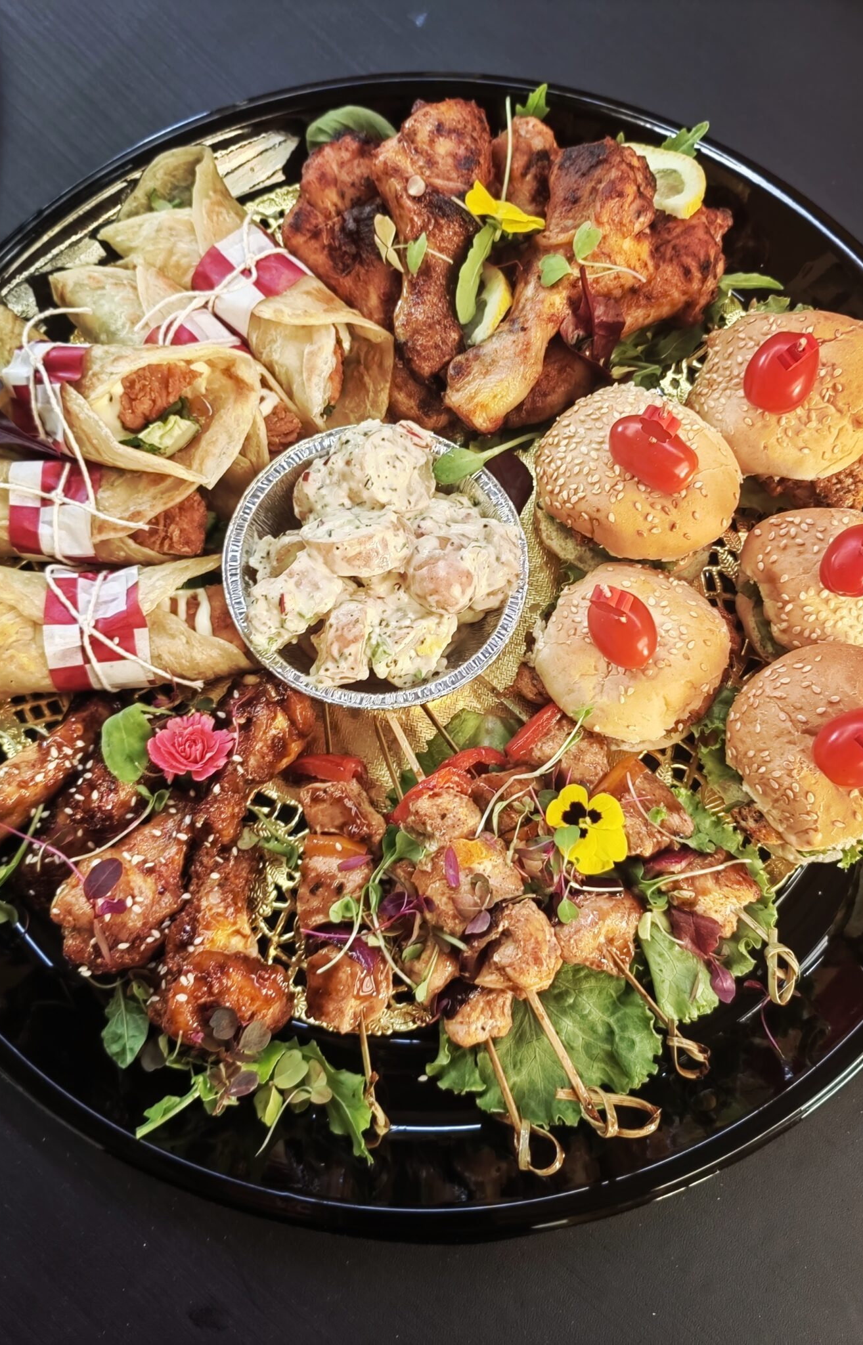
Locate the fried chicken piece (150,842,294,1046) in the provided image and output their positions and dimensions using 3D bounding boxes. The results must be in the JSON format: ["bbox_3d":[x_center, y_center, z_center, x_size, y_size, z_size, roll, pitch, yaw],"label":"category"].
[{"bbox_3d":[-0.074,0.095,0.371,0.043,0.036,0.071,15,77,2],"label":"fried chicken piece"}]

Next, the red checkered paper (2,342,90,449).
[{"bbox_3d":[-0.150,-0.108,0.408,0.029,0.034,0.038,7,76,3],"label":"red checkered paper"}]

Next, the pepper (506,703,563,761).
[{"bbox_3d":[0.035,0.019,0.351,0.024,0.010,0.010,-41,80,-10],"label":"pepper"}]

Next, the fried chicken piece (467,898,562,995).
[{"bbox_3d":[0.026,0.088,0.336,0.030,0.025,0.032,41,78,9],"label":"fried chicken piece"}]

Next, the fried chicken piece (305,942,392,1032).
[{"bbox_3d":[-0.029,0.111,0.369,0.031,0.028,0.027,2,76,1],"label":"fried chicken piece"}]

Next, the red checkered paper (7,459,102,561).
[{"bbox_3d":[-0.132,-0.056,0.368,0.031,0.026,0.034,-5,76,-2],"label":"red checkered paper"}]

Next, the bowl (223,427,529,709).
[{"bbox_3d":[-0.021,-0.036,0.401,0.112,0.040,0.111,0,77,-1],"label":"bowl"}]

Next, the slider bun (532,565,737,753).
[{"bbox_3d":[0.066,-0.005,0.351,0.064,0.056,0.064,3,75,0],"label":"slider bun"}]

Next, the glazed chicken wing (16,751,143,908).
[{"bbox_3d":[-0.116,0.052,0.345,0.037,0.027,0.062,29,77,6],"label":"glazed chicken wing"}]

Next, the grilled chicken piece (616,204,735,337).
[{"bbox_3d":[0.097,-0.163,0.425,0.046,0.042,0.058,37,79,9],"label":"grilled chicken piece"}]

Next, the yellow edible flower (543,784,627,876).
[{"bbox_3d":[0.049,0.049,0.330,0.025,0.010,0.029,2,75,0],"label":"yellow edible flower"}]

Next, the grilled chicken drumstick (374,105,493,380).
[{"bbox_3d":[0.001,-0.173,0.416,0.047,0.043,0.114,2,76,1],"label":"grilled chicken drumstick"}]

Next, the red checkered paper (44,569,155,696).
[{"bbox_3d":[-0.124,-0.016,0.394,0.034,0.039,0.046,-5,77,-2],"label":"red checkered paper"}]

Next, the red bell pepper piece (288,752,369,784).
[{"bbox_3d":[-0.038,0.035,0.386,0.029,0.013,0.012,4,76,2],"label":"red bell pepper piece"}]

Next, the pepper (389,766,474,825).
[{"bbox_3d":[0.000,0.044,0.373,0.034,0.014,0.012,-30,77,-7],"label":"pepper"}]

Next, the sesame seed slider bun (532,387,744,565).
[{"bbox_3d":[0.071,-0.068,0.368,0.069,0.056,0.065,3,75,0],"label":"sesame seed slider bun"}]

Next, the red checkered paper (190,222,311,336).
[{"bbox_3d":[-0.073,-0.158,0.422,0.036,0.032,0.032,-41,79,-9],"label":"red checkered paper"}]

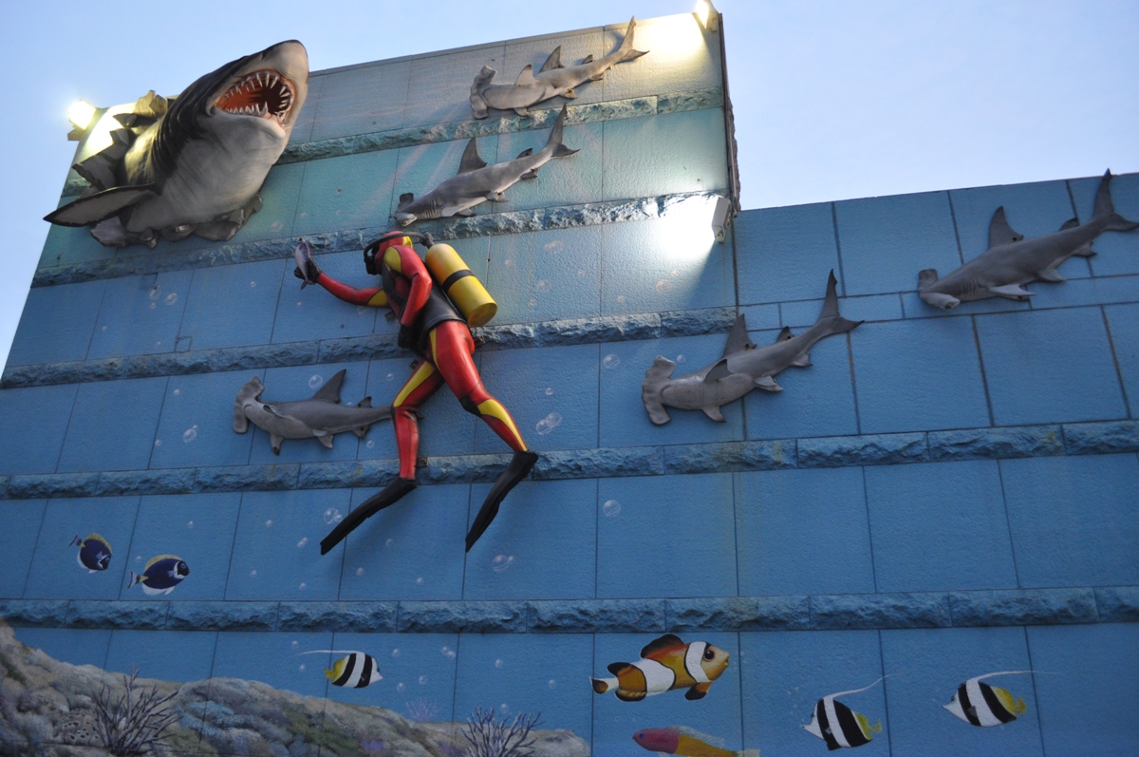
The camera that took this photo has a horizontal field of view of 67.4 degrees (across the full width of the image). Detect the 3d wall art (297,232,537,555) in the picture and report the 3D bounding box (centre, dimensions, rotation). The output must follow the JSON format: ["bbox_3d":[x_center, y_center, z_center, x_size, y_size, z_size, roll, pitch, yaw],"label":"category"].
[{"bbox_3d":[-0.892,-0.018,4.530,1.460,1.889,0.560,-4,-25,11],"label":"3d wall art"}]

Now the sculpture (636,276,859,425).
[{"bbox_3d":[0.934,-0.134,4.401,1.164,0.683,0.260,-14,-26,6],"label":"sculpture"}]

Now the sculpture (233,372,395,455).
[{"bbox_3d":[-1.343,0.180,4.765,1.133,0.489,0.260,-4,-25,11],"label":"sculpture"}]

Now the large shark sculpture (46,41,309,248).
[{"bbox_3d":[-2.518,-1.542,5.500,1.080,1.280,2.020,20,-31,-36],"label":"large shark sculpture"}]

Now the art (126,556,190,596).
[{"bbox_3d":[-2.261,1.082,4.680,0.394,0.228,0.040,-4,-25,11],"label":"art"}]

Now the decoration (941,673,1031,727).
[{"bbox_3d":[1.780,1.370,3.647,0.347,0.213,0.040,-4,-25,11],"label":"decoration"}]

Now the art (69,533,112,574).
[{"bbox_3d":[-2.713,0.987,4.824,0.326,0.239,0.040,-4,-25,11],"label":"art"}]

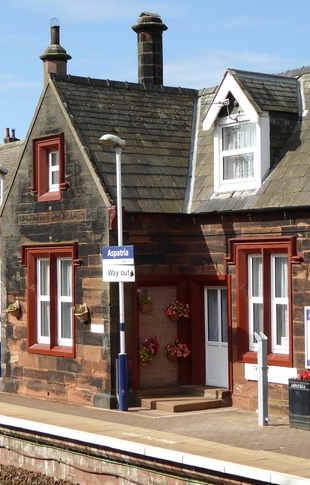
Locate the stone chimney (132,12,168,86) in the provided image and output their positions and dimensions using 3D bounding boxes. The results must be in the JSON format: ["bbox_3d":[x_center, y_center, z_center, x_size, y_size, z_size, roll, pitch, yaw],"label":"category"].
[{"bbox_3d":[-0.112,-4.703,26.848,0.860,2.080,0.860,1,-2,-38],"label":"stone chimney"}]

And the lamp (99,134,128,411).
[{"bbox_3d":[-0.727,0.578,20.377,0.620,5.287,0.300,1,-2,-38],"label":"lamp"}]

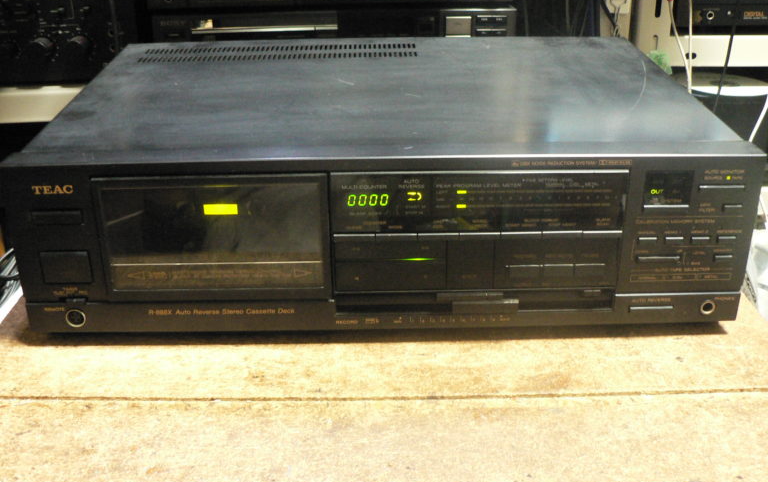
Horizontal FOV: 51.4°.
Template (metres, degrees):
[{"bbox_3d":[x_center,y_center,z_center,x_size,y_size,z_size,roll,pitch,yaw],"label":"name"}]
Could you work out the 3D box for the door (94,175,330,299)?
[{"bbox_3d":[-0.098,-0.002,0.471,0.134,0.081,0.015,-1,26,-1],"label":"door"}]

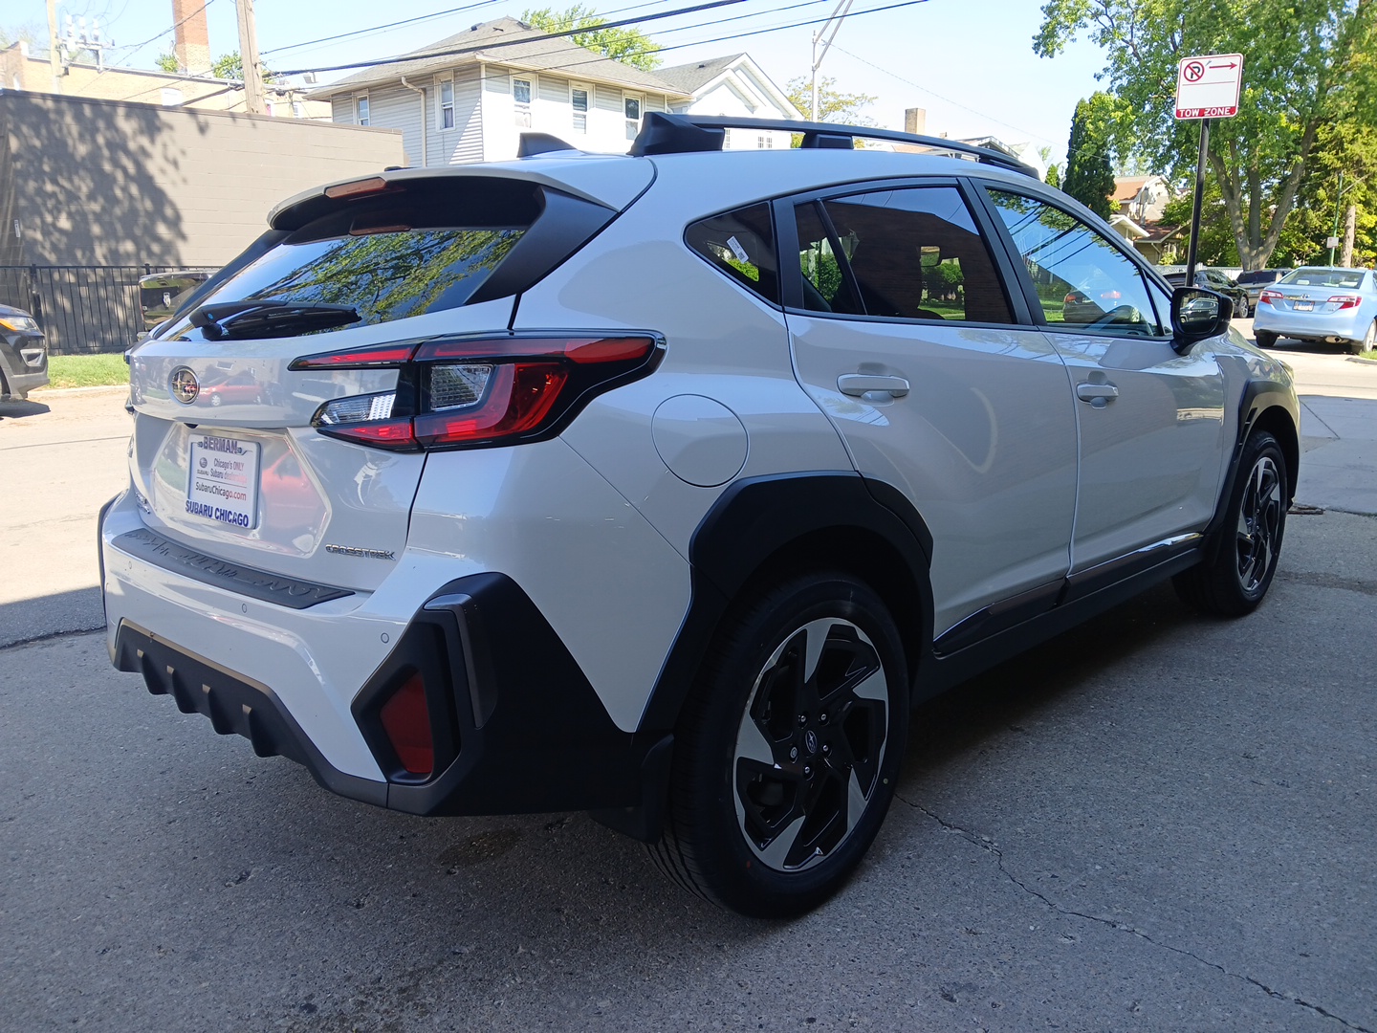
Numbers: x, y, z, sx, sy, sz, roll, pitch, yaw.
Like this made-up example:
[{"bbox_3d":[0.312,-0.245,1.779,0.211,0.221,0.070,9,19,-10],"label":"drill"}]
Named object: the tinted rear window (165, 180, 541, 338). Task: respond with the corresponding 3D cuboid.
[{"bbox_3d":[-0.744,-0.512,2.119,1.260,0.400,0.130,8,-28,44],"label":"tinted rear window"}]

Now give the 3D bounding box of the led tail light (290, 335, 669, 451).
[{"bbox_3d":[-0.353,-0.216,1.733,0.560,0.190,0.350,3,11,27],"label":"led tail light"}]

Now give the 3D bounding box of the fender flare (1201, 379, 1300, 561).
[{"bbox_3d":[2.031,-0.184,3.745,0.115,0.610,1.040,8,14,44],"label":"fender flare"}]

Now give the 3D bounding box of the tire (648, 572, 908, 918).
[{"bbox_3d":[0.180,0.420,2.076,0.225,0.700,0.700,8,14,44],"label":"tire"}]

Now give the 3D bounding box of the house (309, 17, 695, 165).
[{"bbox_3d":[-5.643,-9.691,30.746,7.190,9.550,9.060,-11,15,-43],"label":"house"}]

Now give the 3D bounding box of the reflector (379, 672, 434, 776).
[{"bbox_3d":[-0.428,0.310,1.586,0.096,0.167,0.030,3,12,26],"label":"reflector"}]

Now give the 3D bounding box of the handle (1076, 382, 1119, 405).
[{"bbox_3d":[1.100,-0.326,2.765,0.050,0.063,0.235,8,14,44],"label":"handle"}]

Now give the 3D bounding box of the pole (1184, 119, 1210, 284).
[{"bbox_3d":[3.732,-1.831,7.696,0.060,2.850,0.060,0,11,0],"label":"pole"}]

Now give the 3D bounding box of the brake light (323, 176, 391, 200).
[{"bbox_3d":[-0.665,-0.668,2.109,0.248,0.032,0.040,8,14,44],"label":"brake light"}]

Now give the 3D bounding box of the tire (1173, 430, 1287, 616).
[{"bbox_3d":[2.036,0.020,3.884,0.225,0.700,0.700,8,14,44],"label":"tire"}]

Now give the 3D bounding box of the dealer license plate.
[{"bbox_3d":[-0.885,-0.071,1.971,0.312,0.162,0.020,8,5,44],"label":"dealer license plate"}]

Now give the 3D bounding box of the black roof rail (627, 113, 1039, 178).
[{"bbox_3d":[0.465,-0.860,2.526,0.090,0.135,1.670,8,14,44],"label":"black roof rail"}]

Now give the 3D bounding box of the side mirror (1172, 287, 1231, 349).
[{"bbox_3d":[1.556,-0.589,3.134,0.195,0.205,0.155,8,14,44],"label":"side mirror"}]

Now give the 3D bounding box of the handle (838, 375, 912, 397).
[{"bbox_3d":[0.361,-0.249,1.983,0.045,0.045,0.245,8,14,44],"label":"handle"}]

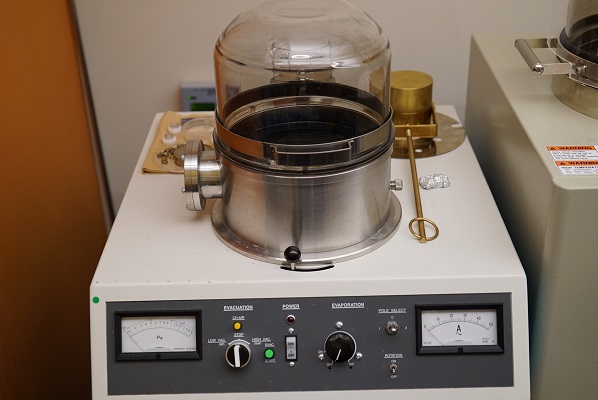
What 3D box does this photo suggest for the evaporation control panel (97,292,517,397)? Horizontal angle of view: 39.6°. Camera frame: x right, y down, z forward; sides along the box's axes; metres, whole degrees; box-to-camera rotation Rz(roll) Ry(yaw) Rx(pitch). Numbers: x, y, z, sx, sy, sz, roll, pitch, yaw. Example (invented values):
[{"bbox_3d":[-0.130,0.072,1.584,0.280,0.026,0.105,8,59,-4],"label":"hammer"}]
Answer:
[{"bbox_3d":[0.011,0.156,0.887,0.437,0.101,0.025,-1,-1,1],"label":"evaporation control panel"}]

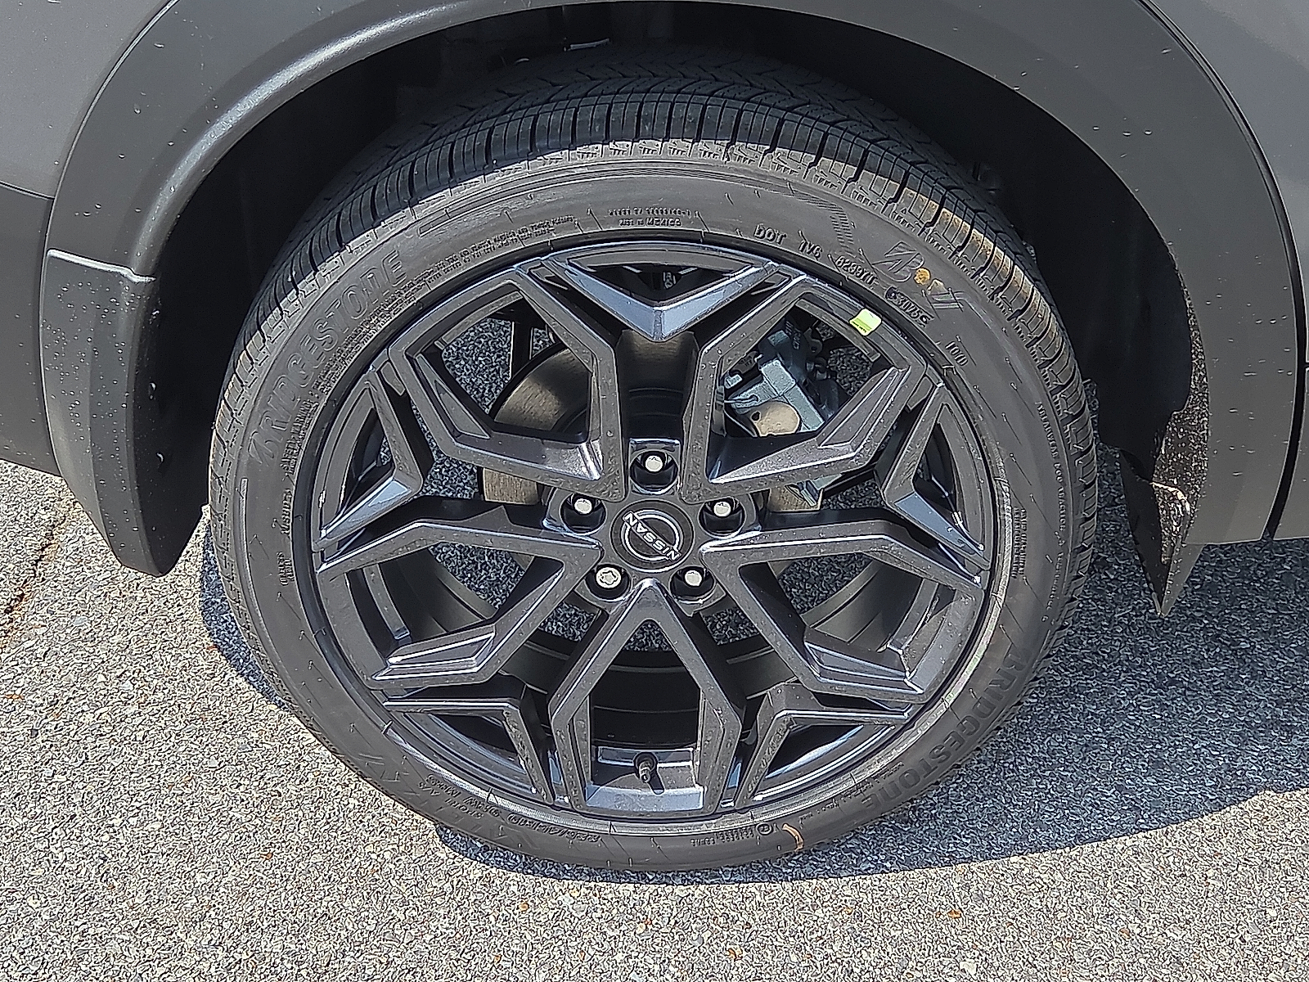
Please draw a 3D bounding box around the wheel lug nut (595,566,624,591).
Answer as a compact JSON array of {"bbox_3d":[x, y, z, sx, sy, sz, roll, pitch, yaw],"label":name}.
[{"bbox_3d":[-0.036,0.065,1.568,0.024,0.024,0.025,0,31,2],"label":"wheel lug nut"}]

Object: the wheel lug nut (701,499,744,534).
[{"bbox_3d":[0.053,0.012,1.535,0.028,0.027,0.026,0,31,2],"label":"wheel lug nut"}]

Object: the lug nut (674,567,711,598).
[{"bbox_3d":[0.032,0.066,1.569,0.026,0.026,0.026,0,31,2],"label":"lug nut"}]

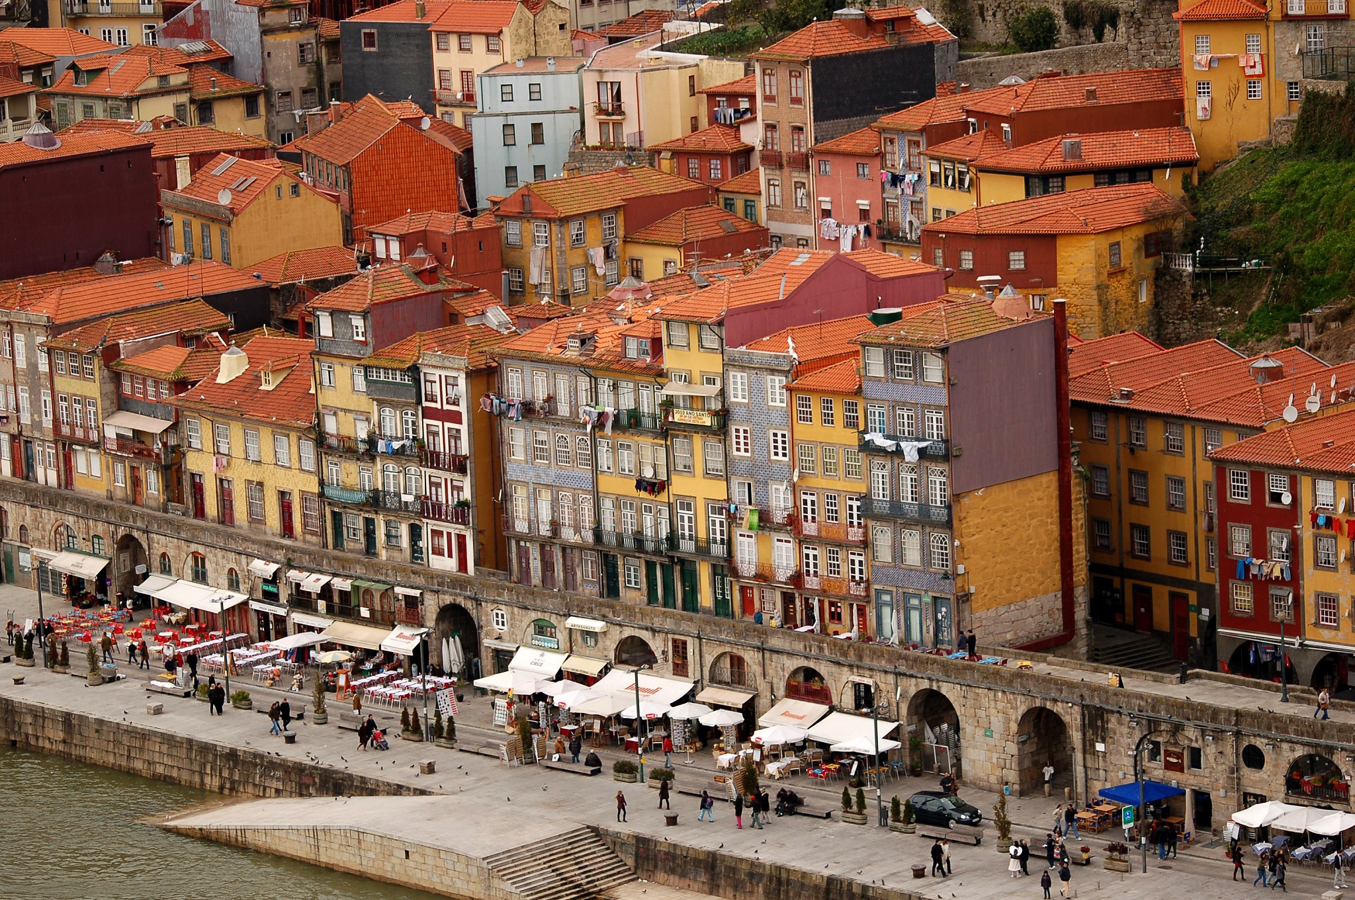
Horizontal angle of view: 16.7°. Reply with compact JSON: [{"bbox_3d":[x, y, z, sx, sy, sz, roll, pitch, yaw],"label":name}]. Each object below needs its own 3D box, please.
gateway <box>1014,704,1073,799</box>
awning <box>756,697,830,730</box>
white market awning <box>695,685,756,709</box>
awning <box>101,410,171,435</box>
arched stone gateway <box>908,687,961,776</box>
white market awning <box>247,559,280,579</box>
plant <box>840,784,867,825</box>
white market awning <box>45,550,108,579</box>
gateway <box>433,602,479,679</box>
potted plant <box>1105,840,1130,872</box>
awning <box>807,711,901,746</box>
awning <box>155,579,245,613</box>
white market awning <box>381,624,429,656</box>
[{"bbox_3d":[18.662,14.854,227.863,3.299,4.800,1.800,7,14,42],"label":"gateway"},{"bbox_3d":[6.060,13.679,237.751,3.256,1.019,1.881,8,15,44],"label":"awning"},{"bbox_3d":[2.534,12.954,241.819,3.238,0.584,0.988,7,15,41],"label":"white market awning"},{"bbox_3d":[-34.294,-1.745,294.517,1.300,0.660,6.664,-10,11,-36],"label":"awning"},{"bbox_3d":[13.478,14.145,232.738,1.600,4.580,3.725,-13,14,-42],"label":"arched stone gateway"},{"bbox_3d":[-24.096,6.957,269.627,0.617,0.697,2.498,-11,14,-39],"label":"white market awning"},{"bbox_3d":[8.684,17.416,227.255,0.620,1.725,1.420,-12,13,-43],"label":"plant"},{"bbox_3d":[-36.760,7.047,284.348,1.163,0.938,5.021,-12,14,-40],"label":"white market awning"},{"bbox_3d":[-11.786,10.730,257.621,1.300,4.820,3.720,-13,15,-42],"label":"gateway"},{"bbox_3d":[20.580,19.009,216.089,1.280,1.220,0.570,7,15,42],"label":"potted plant"},{"bbox_3d":[8.974,14.252,234.839,2.012,0.900,4.709,-13,14,-42],"label":"awning"},{"bbox_3d":[-29.104,8.948,282.060,2.050,0.720,8.085,-10,11,-36],"label":"awning"},{"bbox_3d":[-15.225,10.674,259.357,2.631,1.202,1.363,8,15,44],"label":"white market awning"}]

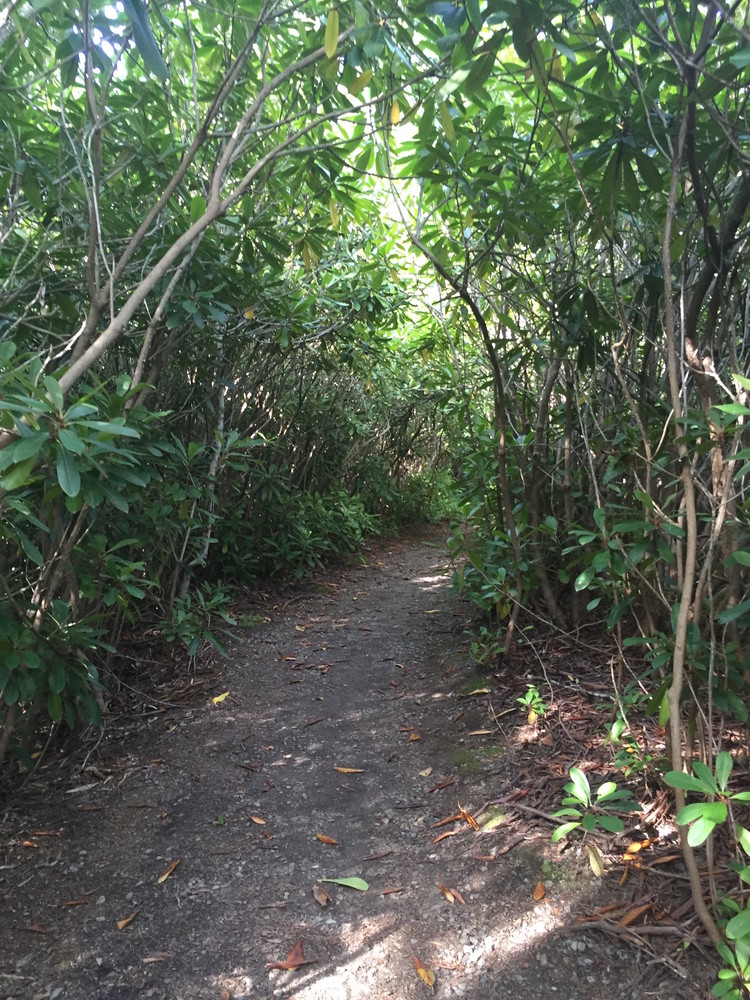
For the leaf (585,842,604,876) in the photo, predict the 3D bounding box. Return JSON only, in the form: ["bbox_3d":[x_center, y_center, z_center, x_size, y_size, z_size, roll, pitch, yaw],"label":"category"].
[{"bbox_3d":[0.767,1.256,2.930,0.036,0.060,0.120,-1,3,-12],"label":"leaf"}]

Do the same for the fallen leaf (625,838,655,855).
[{"bbox_3d":[0.947,1.240,3.000,0.105,0.025,0.042,-2,3,-27],"label":"fallen leaf"}]

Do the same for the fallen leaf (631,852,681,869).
[{"bbox_3d":[0.971,1.247,2.900,0.165,0.020,0.042,-1,3,-18],"label":"fallen leaf"}]

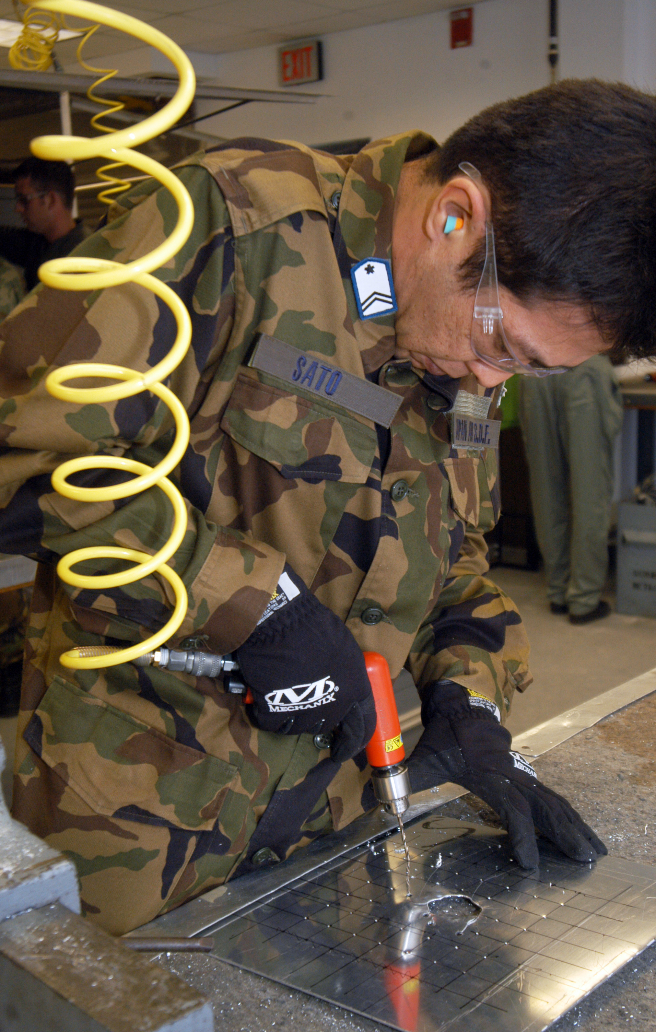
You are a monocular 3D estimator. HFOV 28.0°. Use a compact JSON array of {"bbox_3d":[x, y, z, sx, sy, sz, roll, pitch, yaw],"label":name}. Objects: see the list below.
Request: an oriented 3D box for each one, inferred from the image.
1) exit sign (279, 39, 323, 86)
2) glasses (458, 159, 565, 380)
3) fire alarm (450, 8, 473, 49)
[{"bbox_3d":[-0.149,-2.491,7.250,0.300,0.203,0.045,5,12,41],"label":"exit sign"},{"bbox_3d":[0.163,-0.197,1.100,0.052,0.165,0.150,-7,-5,38],"label":"glasses"},{"bbox_3d":[0.660,-2.407,6.500,0.126,0.176,0.050,5,12,41],"label":"fire alarm"}]

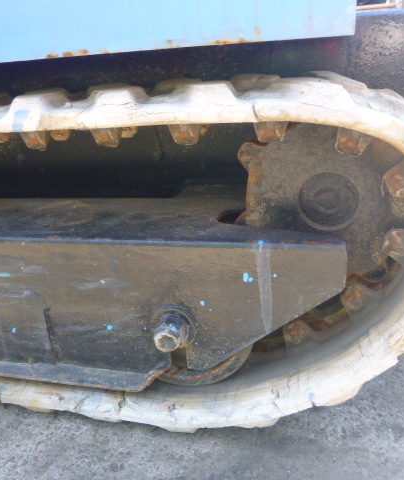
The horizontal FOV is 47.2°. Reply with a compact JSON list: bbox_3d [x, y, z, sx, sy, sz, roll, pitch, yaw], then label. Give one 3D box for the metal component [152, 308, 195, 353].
[{"bbox_3d":[-0.033,0.102,0.497,0.046,0.046,0.035,1,21,13],"label":"metal component"}]

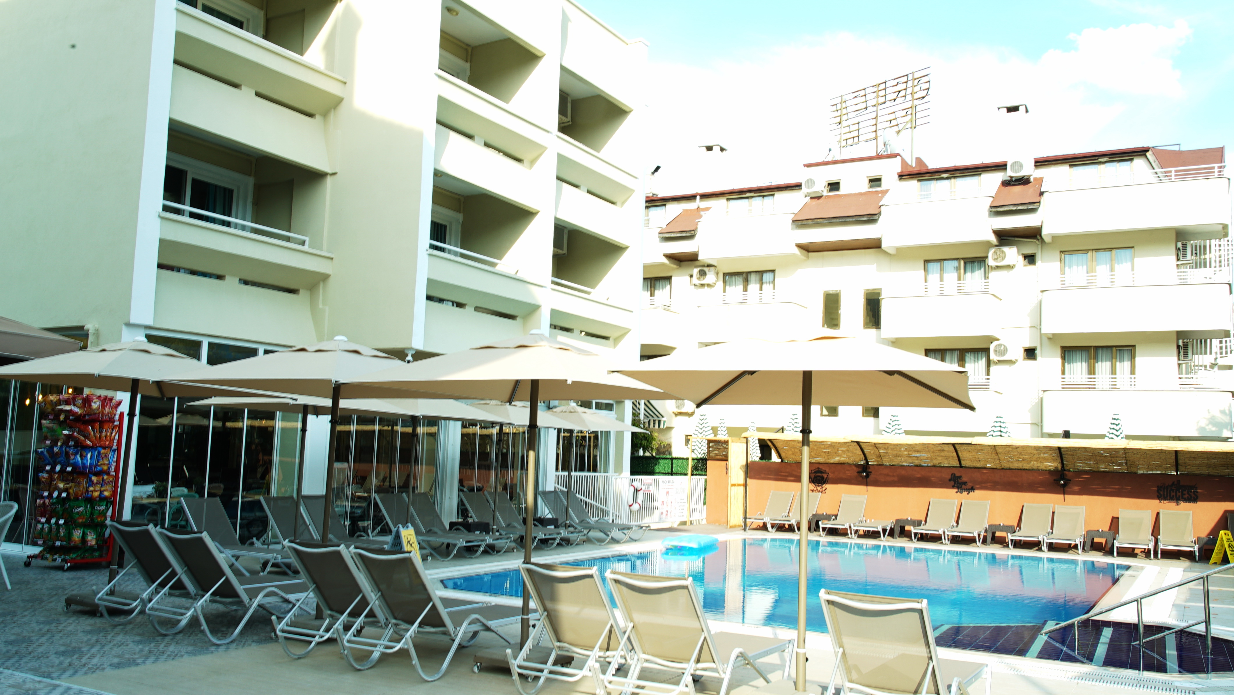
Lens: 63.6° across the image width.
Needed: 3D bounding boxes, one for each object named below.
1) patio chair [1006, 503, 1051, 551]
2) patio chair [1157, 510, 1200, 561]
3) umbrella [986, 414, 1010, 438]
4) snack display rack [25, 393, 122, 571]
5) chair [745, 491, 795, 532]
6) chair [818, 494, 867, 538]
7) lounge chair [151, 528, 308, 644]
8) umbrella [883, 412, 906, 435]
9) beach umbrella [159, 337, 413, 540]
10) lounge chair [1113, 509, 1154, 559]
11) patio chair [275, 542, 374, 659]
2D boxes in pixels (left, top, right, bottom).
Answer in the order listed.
[{"bbox_3d":[8.556,3.681,20.477,0.648,0.885,1.785,-2,-7,31],"label":"patio chair"},{"bbox_3d":[10.879,3.637,19.303,0.648,0.885,1.785,-1,-7,29],"label":"patio chair"},{"bbox_3d":[8.843,2.837,23.036,0.720,2.500,0.720,-2,-7,30],"label":"umbrella"},{"bbox_3d":[-6.602,1.618,12.165,0.731,2.094,0.570,-2,-7,30],"label":"snack display rack"},{"bbox_3d":[3.436,3.691,22.444,0.634,0.879,1.635,-2,-7,31],"label":"chair"},{"bbox_3d":[4.963,3.659,21.647,0.634,0.869,1.648,-2,-7,29],"label":"chair"},{"bbox_3d":[-3.077,1.962,8.518,0.648,0.885,1.785,-1,-7,29],"label":"lounge chair"},{"bbox_3d":[7.148,2.868,25.668,0.650,2.400,0.650,-1,-7,28],"label":"umbrella"},{"bbox_3d":[-2.548,1.206,8.759,2.090,2.500,2.090,-2,-7,29],"label":"beach umbrella"},{"bbox_3d":[9.772,3.510,18.768,0.634,0.848,1.674,-2,-7,29],"label":"lounge chair"},{"bbox_3d":[-1.789,1.909,7.750,0.634,0.866,1.651,-1,-7,28],"label":"patio chair"}]

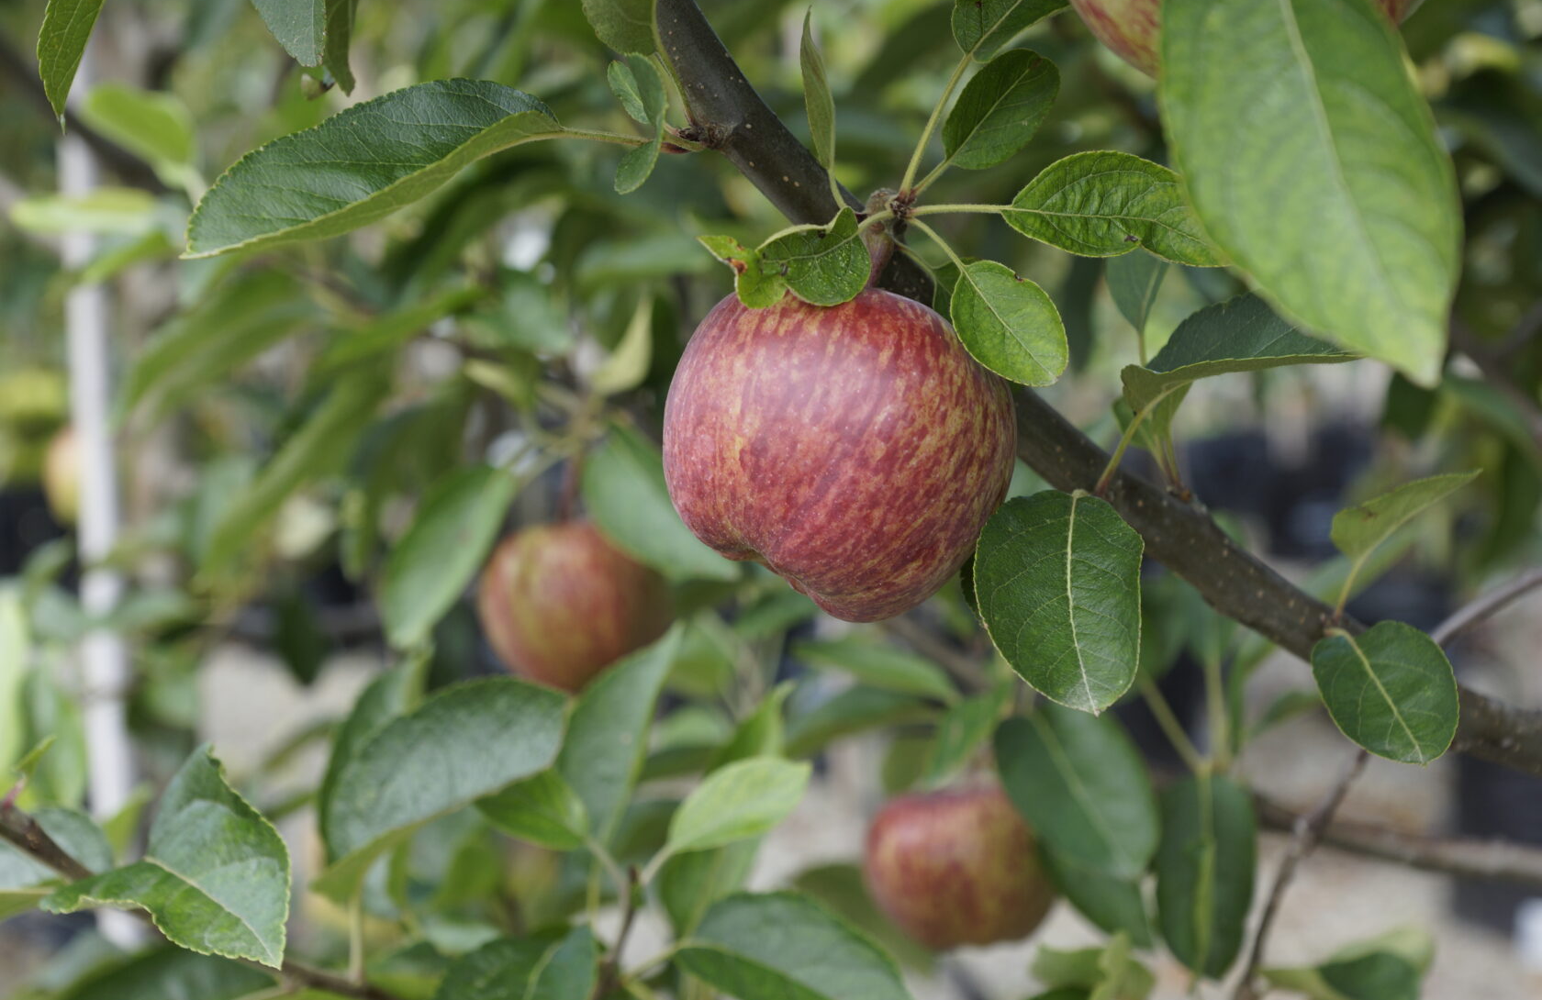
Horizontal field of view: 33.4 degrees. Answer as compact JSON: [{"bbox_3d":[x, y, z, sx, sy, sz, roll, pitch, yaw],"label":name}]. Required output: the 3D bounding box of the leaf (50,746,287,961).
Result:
[{"bbox_3d":[-0.148,0.087,0.635,0.054,0.026,0.050,28,56,26],"label":"leaf"}]

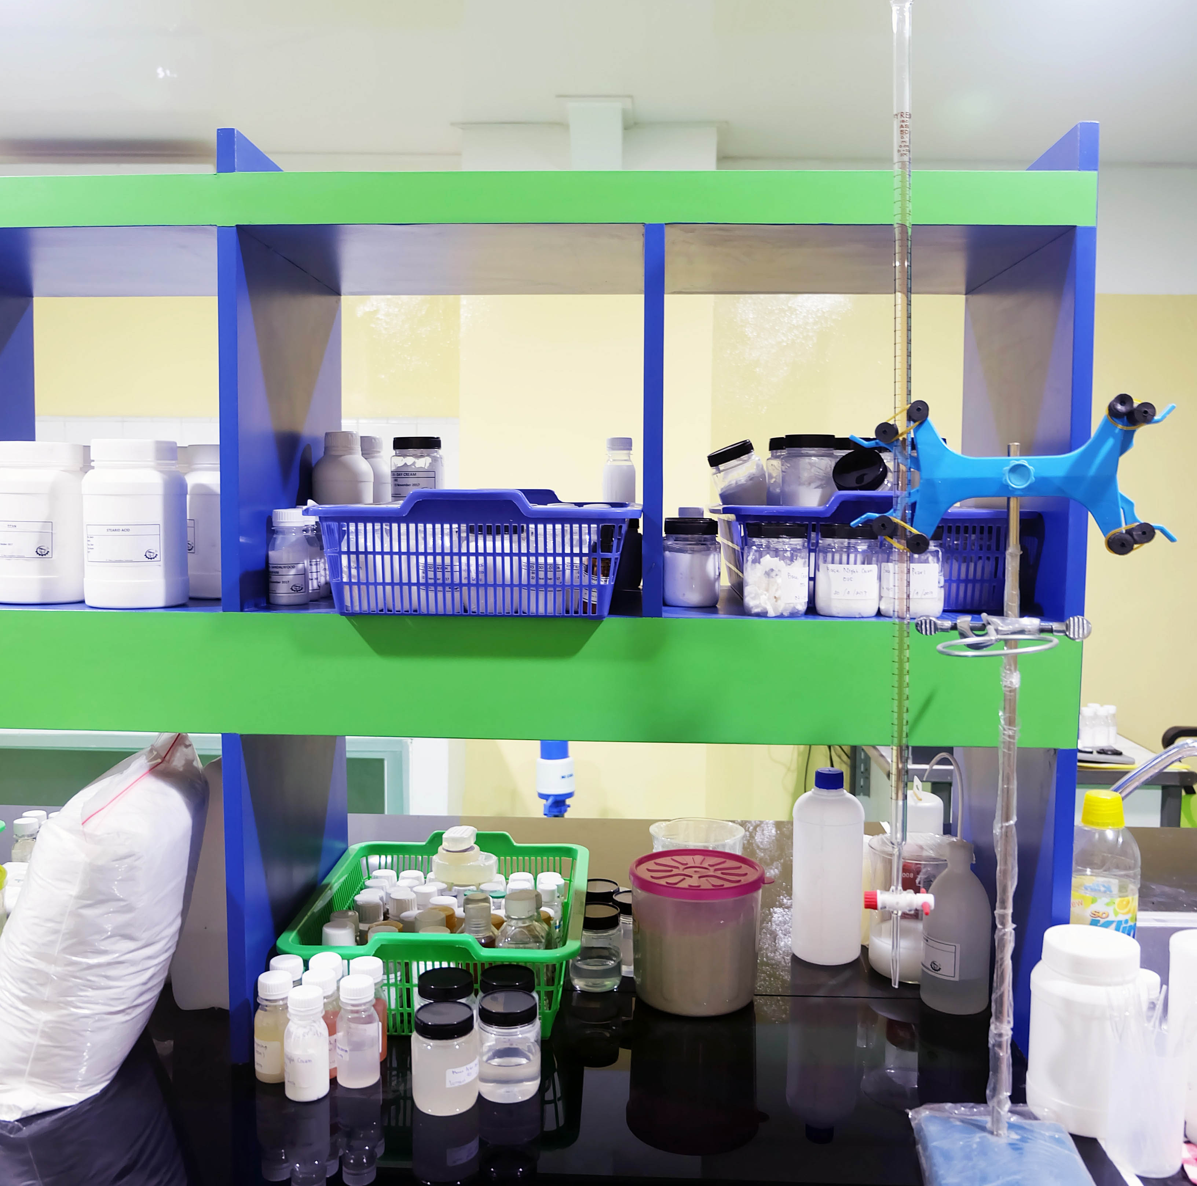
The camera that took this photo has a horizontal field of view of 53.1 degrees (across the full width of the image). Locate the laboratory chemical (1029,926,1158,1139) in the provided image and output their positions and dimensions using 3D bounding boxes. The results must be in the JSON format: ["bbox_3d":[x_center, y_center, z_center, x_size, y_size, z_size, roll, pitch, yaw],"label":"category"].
[{"bbox_3d":[0.441,0.391,1.080,0.098,0.159,0.098,2,4,15],"label":"laboratory chemical"}]

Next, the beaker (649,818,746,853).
[{"bbox_3d":[0.121,0.364,1.481,0.117,0.140,0.115,2,5,17],"label":"beaker"}]

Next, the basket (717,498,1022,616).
[{"bbox_3d":[0.290,-0.053,1.377,0.313,0.122,0.355,1,4,3],"label":"basket"}]

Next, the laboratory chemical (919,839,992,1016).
[{"bbox_3d":[0.393,0.363,1.314,0.072,0.178,0.072,0,4,0],"label":"laboratory chemical"}]

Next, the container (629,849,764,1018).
[{"bbox_3d":[0.111,0.384,1.360,0.153,0.145,0.153,1,4,3],"label":"container"}]

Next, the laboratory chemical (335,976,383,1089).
[{"bbox_3d":[-0.227,0.414,1.135,0.041,0.095,0.041,0,5,0],"label":"laboratory chemical"}]

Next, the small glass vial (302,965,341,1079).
[{"bbox_3d":[-0.267,0.413,1.150,0.041,0.095,0.041,1,5,3],"label":"small glass vial"}]

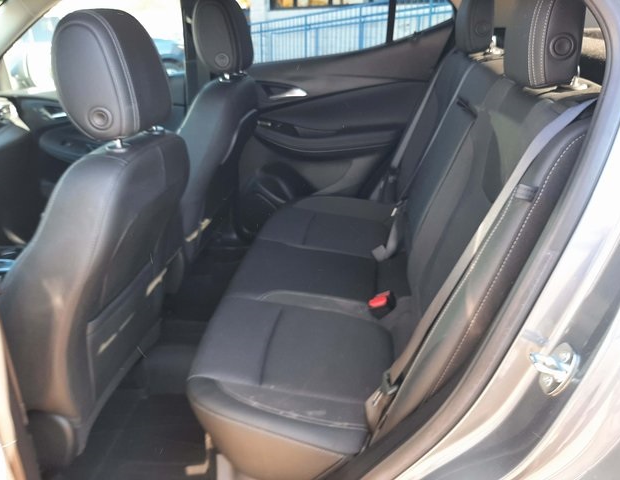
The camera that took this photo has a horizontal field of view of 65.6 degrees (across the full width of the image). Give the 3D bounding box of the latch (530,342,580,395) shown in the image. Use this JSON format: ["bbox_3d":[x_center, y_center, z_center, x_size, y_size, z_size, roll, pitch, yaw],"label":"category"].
[{"bbox_3d":[0.306,0.163,0.603,0.045,0.060,0.041,20,28,15],"label":"latch"}]

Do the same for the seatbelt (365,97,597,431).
[{"bbox_3d":[0.270,0.062,0.834,0.080,0.740,0.110,23,27,-3],"label":"seatbelt"}]

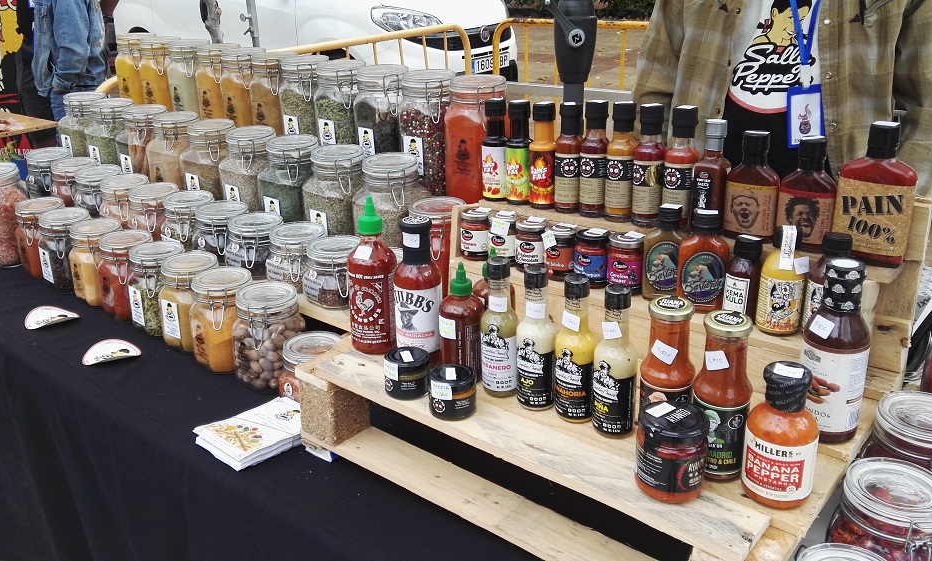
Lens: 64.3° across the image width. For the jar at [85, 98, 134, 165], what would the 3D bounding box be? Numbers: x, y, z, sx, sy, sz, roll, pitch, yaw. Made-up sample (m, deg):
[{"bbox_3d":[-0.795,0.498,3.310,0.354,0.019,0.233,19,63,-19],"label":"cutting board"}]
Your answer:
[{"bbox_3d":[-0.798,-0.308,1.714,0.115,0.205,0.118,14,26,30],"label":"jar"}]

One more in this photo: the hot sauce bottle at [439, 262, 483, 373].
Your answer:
[{"bbox_3d":[-0.004,0.049,0.914,0.056,0.162,0.056,-1,19,0],"label":"hot sauce bottle"}]

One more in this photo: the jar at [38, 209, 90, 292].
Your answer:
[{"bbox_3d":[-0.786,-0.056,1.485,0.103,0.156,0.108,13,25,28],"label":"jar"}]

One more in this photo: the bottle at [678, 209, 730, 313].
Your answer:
[{"bbox_3d":[0.319,-0.027,0.990,0.060,0.132,0.031,12,22,36],"label":"bottle"}]

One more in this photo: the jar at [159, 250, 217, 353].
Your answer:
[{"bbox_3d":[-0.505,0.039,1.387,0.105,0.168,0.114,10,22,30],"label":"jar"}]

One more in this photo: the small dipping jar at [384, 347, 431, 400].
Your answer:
[{"bbox_3d":[-0.074,0.117,0.935,0.057,0.046,0.057,0,19,0],"label":"small dipping jar"}]

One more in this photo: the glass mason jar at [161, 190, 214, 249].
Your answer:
[{"bbox_3d":[-0.567,-0.128,1.536,0.106,0.099,0.113,-2,19,1],"label":"glass mason jar"}]

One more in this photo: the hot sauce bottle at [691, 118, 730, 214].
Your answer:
[{"bbox_3d":[0.333,-0.136,1.006,0.038,0.163,0.038,14,22,39],"label":"hot sauce bottle"}]

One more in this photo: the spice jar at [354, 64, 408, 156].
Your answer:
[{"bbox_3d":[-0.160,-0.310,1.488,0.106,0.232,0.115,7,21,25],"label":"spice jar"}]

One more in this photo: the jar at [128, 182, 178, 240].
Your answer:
[{"bbox_3d":[-0.616,-0.120,1.486,0.101,0.110,0.106,0,22,0],"label":"jar"}]

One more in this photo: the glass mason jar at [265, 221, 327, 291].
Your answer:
[{"bbox_3d":[-0.299,-0.042,1.334,0.107,0.105,0.108,-1,17,0],"label":"glass mason jar"}]

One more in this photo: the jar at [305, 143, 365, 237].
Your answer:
[{"bbox_3d":[-0.252,-0.144,1.445,0.113,0.215,0.113,15,25,38],"label":"jar"}]

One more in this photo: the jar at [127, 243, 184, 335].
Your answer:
[{"bbox_3d":[-0.582,0.020,1.424,0.108,0.163,0.114,17,26,40],"label":"jar"}]

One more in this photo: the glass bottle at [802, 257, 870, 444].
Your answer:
[{"bbox_3d":[0.390,0.071,0.782,0.062,0.195,0.062,15,25,38],"label":"glass bottle"}]

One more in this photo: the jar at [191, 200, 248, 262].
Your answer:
[{"bbox_3d":[-0.470,-0.095,1.436,0.106,0.099,0.113,-2,19,1],"label":"jar"}]

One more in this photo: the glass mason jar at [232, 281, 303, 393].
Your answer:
[{"bbox_3d":[-0.313,0.094,1.196,0.104,0.160,0.110,0,22,0],"label":"glass mason jar"}]

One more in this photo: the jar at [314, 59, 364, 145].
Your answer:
[{"bbox_3d":[-0.248,-0.327,1.509,0.112,0.235,0.112,11,21,32],"label":"jar"}]

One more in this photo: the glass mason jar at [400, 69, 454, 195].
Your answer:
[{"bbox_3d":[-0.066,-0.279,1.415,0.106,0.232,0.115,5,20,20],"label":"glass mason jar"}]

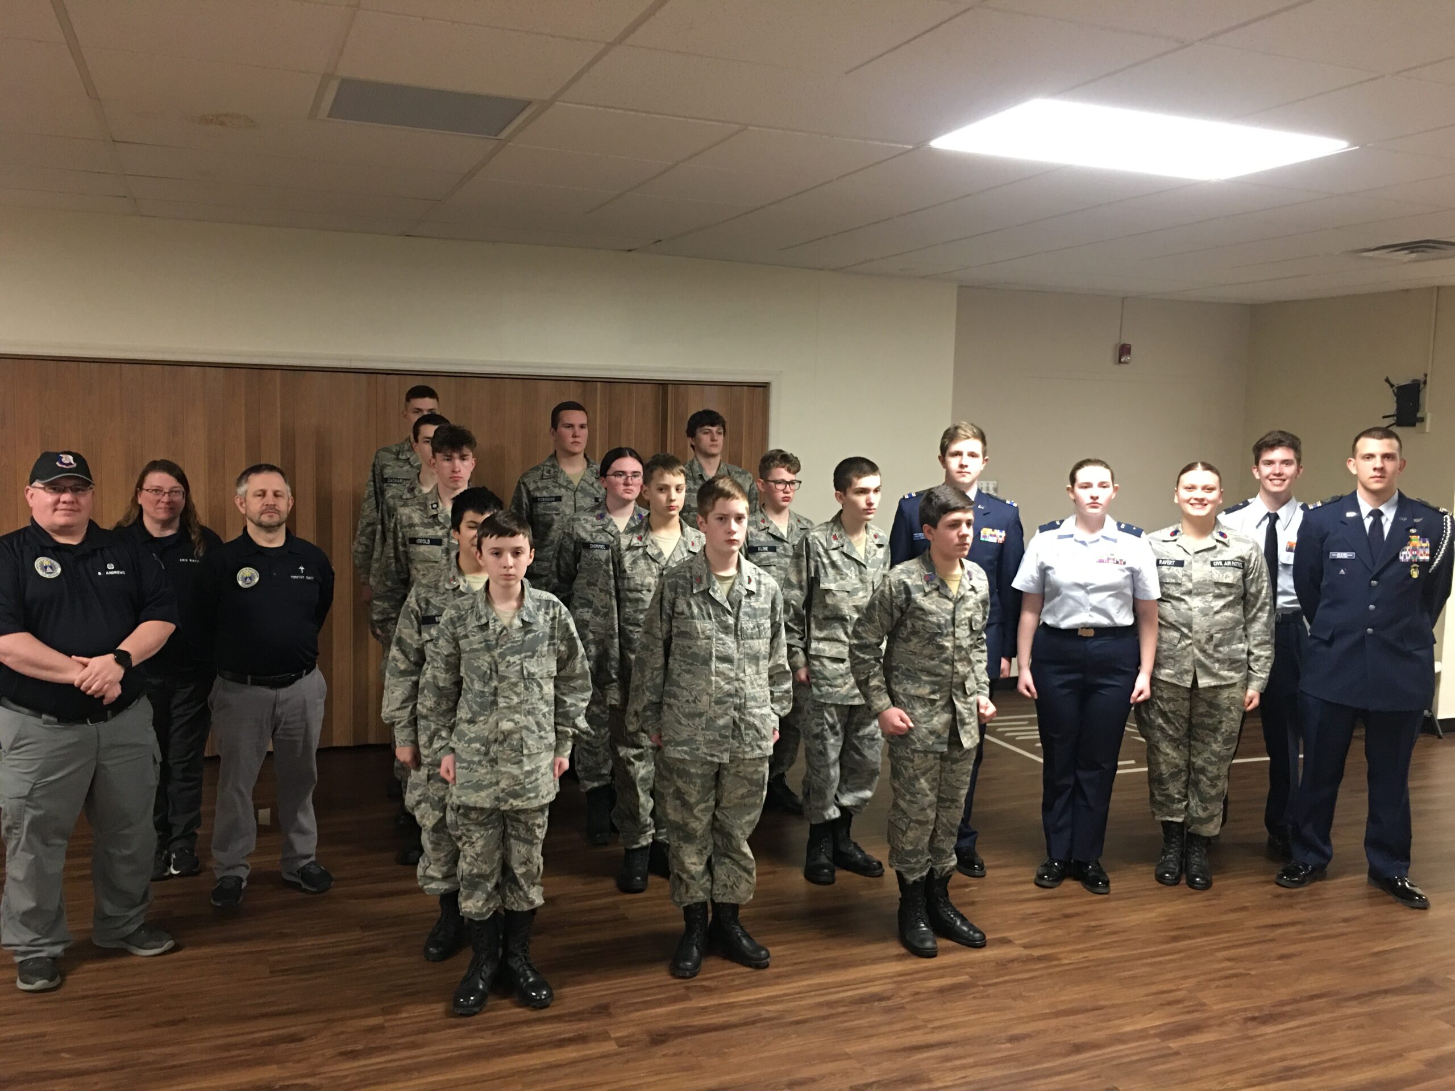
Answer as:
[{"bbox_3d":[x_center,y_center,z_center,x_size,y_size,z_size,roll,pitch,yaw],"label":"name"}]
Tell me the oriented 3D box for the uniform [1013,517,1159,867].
[{"bbox_3d":[1.413,0.587,4.801,0.560,1.407,0.300,3,6,13],"label":"uniform"}]

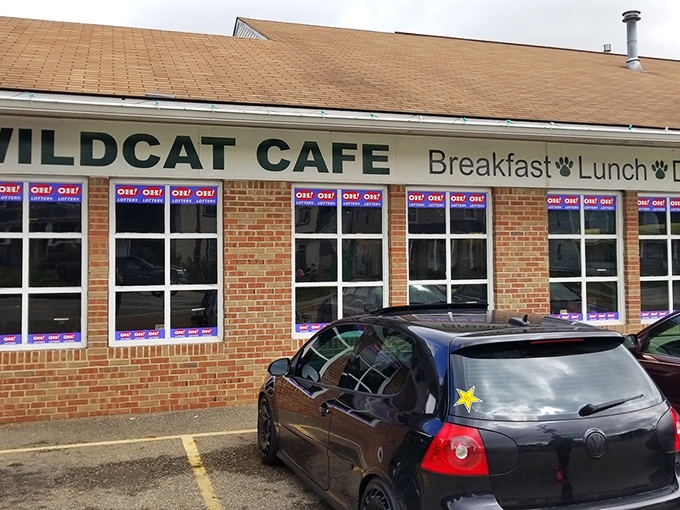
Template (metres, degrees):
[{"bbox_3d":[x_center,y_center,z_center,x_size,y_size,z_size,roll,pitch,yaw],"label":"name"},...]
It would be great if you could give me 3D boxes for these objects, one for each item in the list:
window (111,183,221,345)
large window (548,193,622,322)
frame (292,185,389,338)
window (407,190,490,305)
[{"bbox_3d":[-1.997,0.080,5.910,1.248,1.893,0.100,0,-2,-12],"label":"window"},{"bbox_3d":[3.379,0.061,7.075,1.248,1.893,0.100,0,-2,-12],"label":"large window"},{"bbox_3d":[-0.007,0.073,6.341,1.248,1.893,0.100,0,-2,-12],"label":"frame"},{"bbox_3d":[1.403,0.068,6.647,1.248,1.893,0.100,0,-2,-12],"label":"window"}]

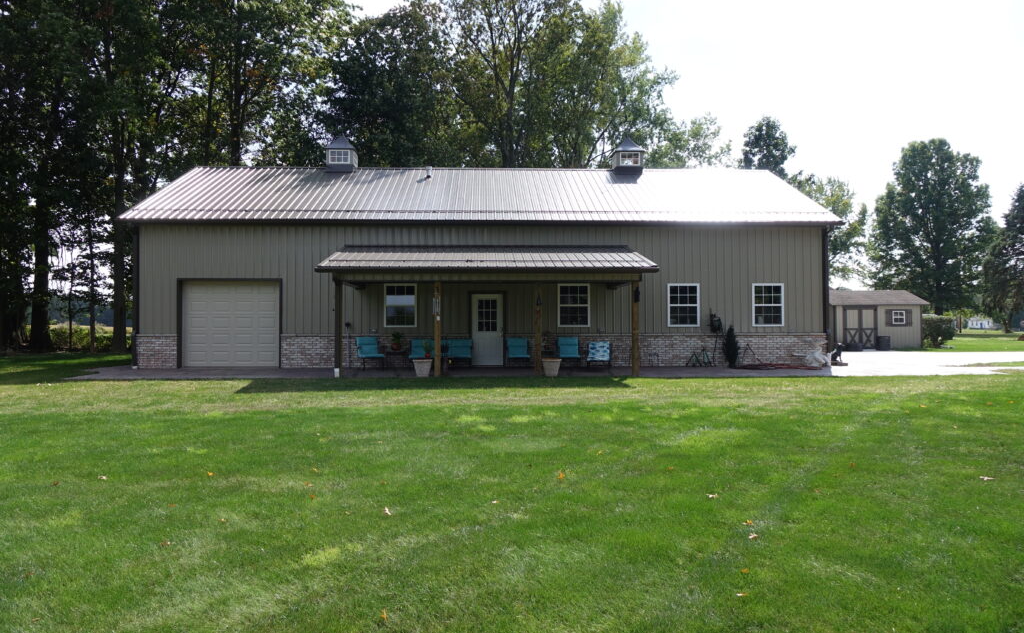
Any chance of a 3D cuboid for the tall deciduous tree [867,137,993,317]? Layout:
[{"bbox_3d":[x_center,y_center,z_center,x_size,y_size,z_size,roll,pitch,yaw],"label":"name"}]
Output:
[{"bbox_3d":[35.639,-6.457,58.000,10.300,17.000,10.000,0,-1,-1],"label":"tall deciduous tree"}]

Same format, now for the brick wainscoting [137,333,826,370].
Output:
[{"bbox_3d":[-0.760,0.993,19.380,19.570,0.940,0.140,0,-1,-1],"label":"brick wainscoting"}]

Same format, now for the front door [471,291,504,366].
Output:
[{"bbox_3d":[-0.721,0.383,19.440,0.920,2.050,0.060,0,-1,-1],"label":"front door"}]

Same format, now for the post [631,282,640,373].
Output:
[{"bbox_3d":[3.060,0.275,16.750,0.150,2.370,0.150,0,-1,-1],"label":"post"}]

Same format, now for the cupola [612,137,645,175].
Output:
[{"bbox_3d":[4.090,-5.620,24.000,1.030,1.370,1.030,0,0,-1],"label":"cupola"}]

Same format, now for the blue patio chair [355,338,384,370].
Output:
[{"bbox_3d":[-3.850,1.010,18.500,0.660,0.880,0.720,0,-1,-24],"label":"blue patio chair"}]

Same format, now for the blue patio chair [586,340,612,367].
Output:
[{"bbox_3d":[2.360,0.980,18.300,0.680,0.790,0.700,0,0,5],"label":"blue patio chair"}]

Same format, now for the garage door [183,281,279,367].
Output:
[{"bbox_3d":[-7.937,0.211,19.250,2.710,2.420,0.090,0,-1,-1],"label":"garage door"}]

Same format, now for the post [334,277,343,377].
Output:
[{"bbox_3d":[-4.140,0.275,16.310,0.145,2.360,0.145,0,-1,-1],"label":"post"}]

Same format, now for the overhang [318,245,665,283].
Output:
[{"bbox_3d":[-0.610,-1.450,17.580,8.000,1.170,3.500,0,0,-1],"label":"overhang"}]

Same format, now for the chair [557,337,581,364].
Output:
[{"bbox_3d":[1.565,0.990,18.750,0.660,0.860,0.700,0,-1,-1],"label":"chair"}]

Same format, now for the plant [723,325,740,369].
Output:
[{"bbox_3d":[6.030,0.850,18.800,0.460,1.190,0.460,0,0,-1],"label":"plant"}]

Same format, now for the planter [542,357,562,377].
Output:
[{"bbox_3d":[0.976,1.224,16.450,0.480,0.460,0.480,0,-1,-1],"label":"planter"}]

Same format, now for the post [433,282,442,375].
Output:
[{"bbox_3d":[-1.780,0.300,16.340,0.145,2.290,0.145,0,-1,-1],"label":"post"}]

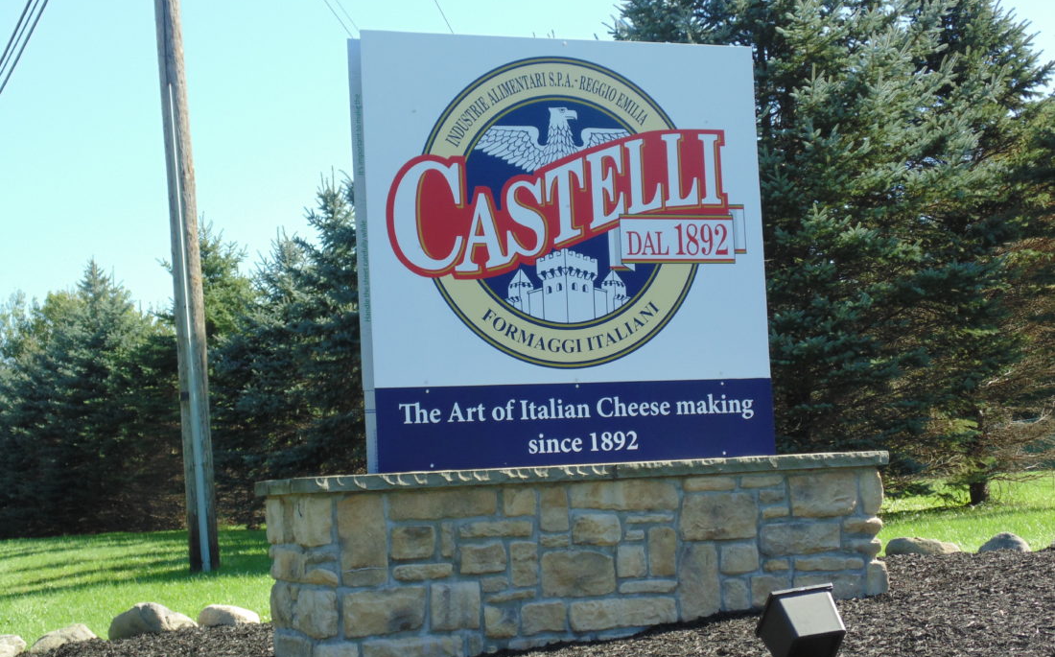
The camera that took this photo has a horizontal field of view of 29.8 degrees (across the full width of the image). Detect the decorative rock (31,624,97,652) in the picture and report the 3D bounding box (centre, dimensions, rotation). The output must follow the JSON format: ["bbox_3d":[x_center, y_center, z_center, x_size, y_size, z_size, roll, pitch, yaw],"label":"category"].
[{"bbox_3d":[-2.083,1.396,8.900,0.310,0.140,0.240,-1,-5,-25],"label":"decorative rock"}]

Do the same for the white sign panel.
[{"bbox_3d":[0.141,-0.274,7.139,1.524,1.535,0.140,-1,-5,-21],"label":"white sign panel"}]

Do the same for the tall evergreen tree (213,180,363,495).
[{"bbox_3d":[-3.350,0.346,34.000,3.900,6.091,3.900,-3,-4,0],"label":"tall evergreen tree"}]

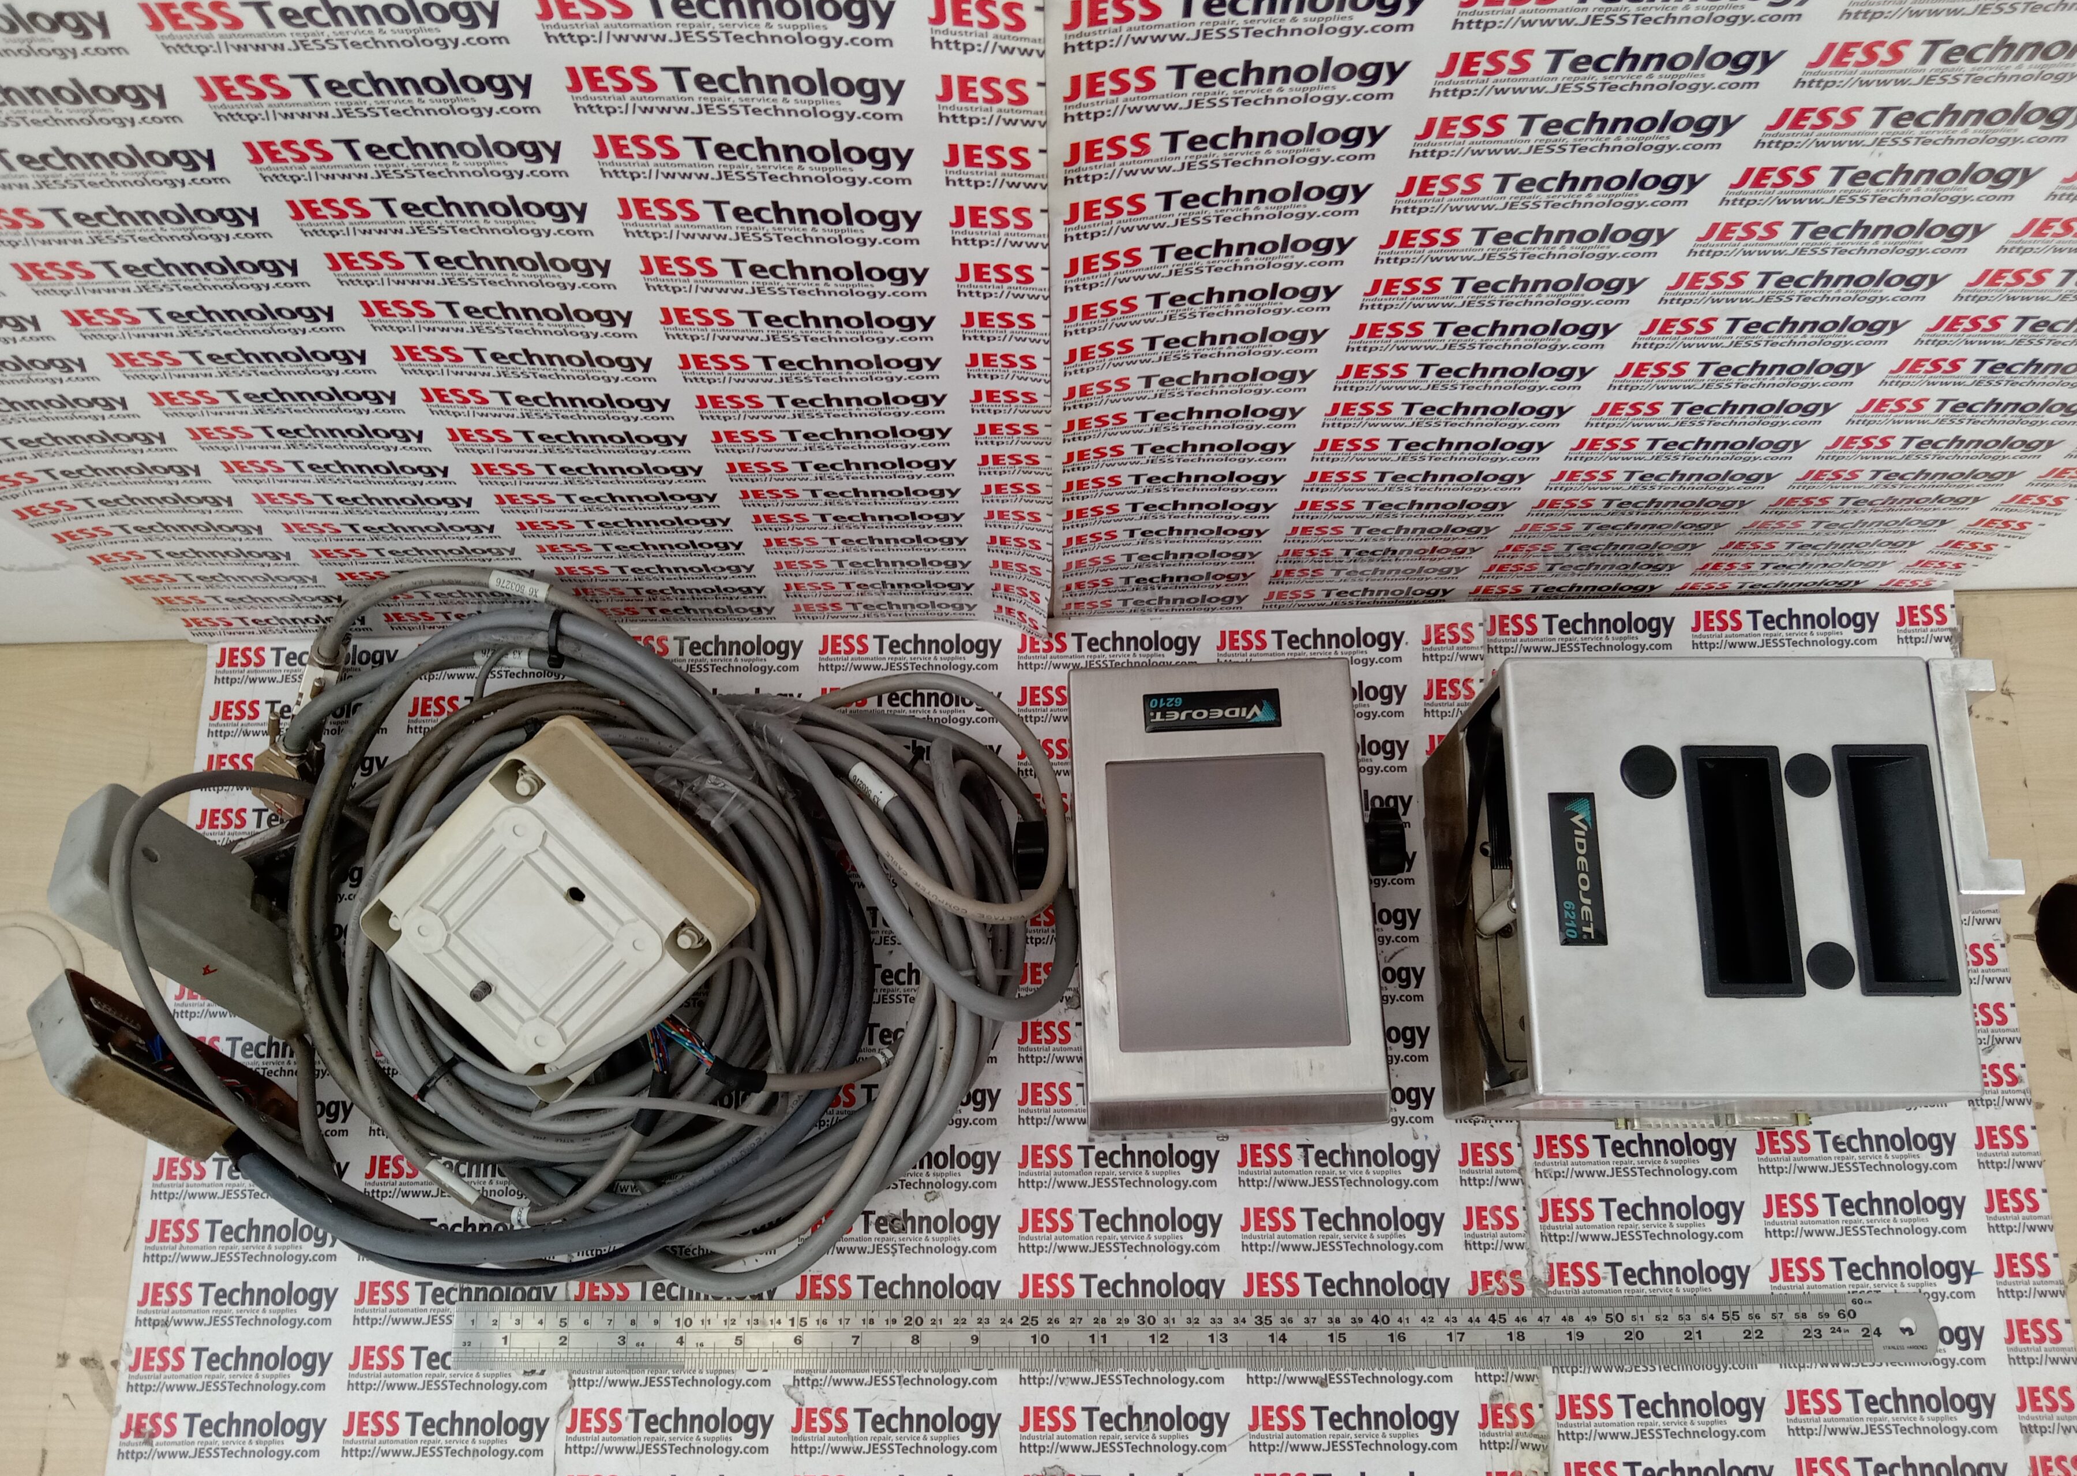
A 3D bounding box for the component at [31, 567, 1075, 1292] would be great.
[{"bbox_3d":[-0.211,0.078,0.663,0.457,0.124,0.306,0,73,1],"label":"component"}]

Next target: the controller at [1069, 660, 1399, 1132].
[{"bbox_3d":[0.078,0.074,0.682,0.119,0.077,0.193,-3,73,1],"label":"controller"}]

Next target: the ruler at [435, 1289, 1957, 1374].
[{"bbox_3d":[0.065,0.254,0.668,0.636,0.002,0.029,-1,73,1],"label":"ruler"}]

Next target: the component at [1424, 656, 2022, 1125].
[{"bbox_3d":[0.274,0.069,0.643,0.187,0.147,0.167,0,73,1],"label":"component"}]

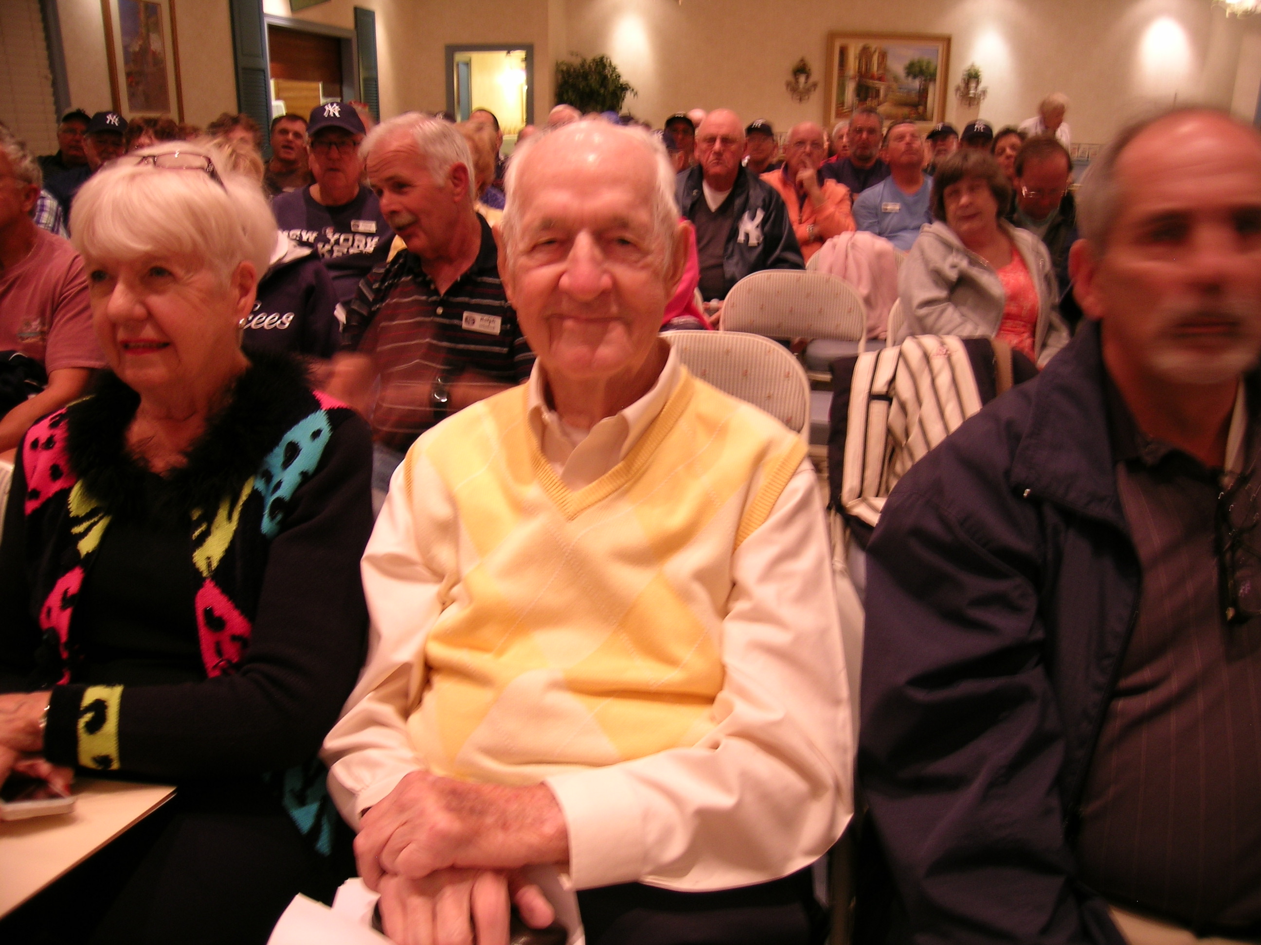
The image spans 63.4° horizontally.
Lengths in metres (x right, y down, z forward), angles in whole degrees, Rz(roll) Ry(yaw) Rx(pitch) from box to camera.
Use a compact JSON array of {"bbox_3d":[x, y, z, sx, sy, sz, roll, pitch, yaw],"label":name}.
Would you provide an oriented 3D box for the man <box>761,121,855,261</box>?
[{"bbox_3d":[0.780,-0.869,4.496,0.520,1.290,0.750,2,17,5],"label":"man"}]

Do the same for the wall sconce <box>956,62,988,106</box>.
[{"bbox_3d":[3.007,-3.405,8.952,0.290,0.390,0.160,3,18,8],"label":"wall sconce"}]

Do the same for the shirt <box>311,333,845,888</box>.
[{"bbox_3d":[-0.052,0.145,1.157,0.530,0.570,0.400,1,17,0],"label":"shirt"}]

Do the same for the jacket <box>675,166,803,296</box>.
[{"bbox_3d":[0.353,-0.794,3.656,0.560,0.600,0.400,2,17,3],"label":"jacket"}]

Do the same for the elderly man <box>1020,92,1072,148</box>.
[{"bbox_3d":[2.752,-1.769,6.986,0.480,1.580,0.420,-11,21,-33],"label":"elderly man"}]

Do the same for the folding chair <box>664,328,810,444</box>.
[{"bbox_3d":[0.174,0.119,2.176,0.460,0.780,0.500,3,17,6],"label":"folding chair"}]

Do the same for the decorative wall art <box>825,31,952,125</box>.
[{"bbox_3d":[2.289,-3.502,9.100,1.060,0.800,0.060,4,18,9],"label":"decorative wall art"}]

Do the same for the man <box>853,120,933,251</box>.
[{"bbox_3d":[1.224,-0.888,4.547,0.520,1.310,0.750,2,17,5],"label":"man"}]

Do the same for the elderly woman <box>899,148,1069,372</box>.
[{"bbox_3d":[1.015,-0.313,2.932,0.560,1.170,0.750,-5,18,-17],"label":"elderly woman"}]

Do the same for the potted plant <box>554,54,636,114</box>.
[{"bbox_3d":[-0.337,-2.729,9.220,0.800,1.980,0.750,1,17,0],"label":"potted plant"}]

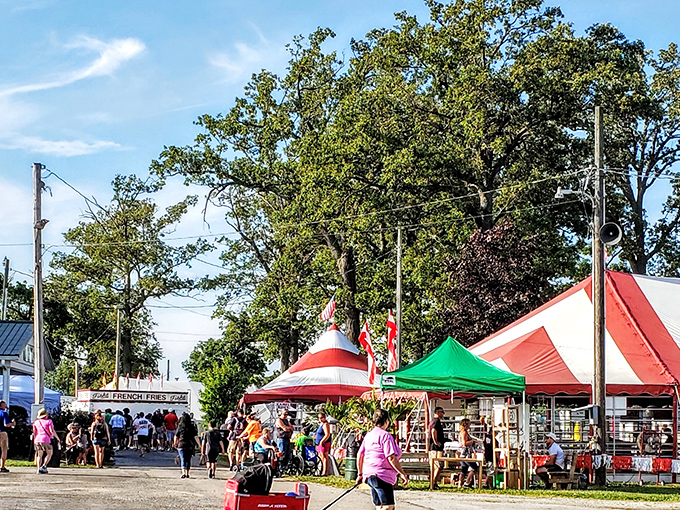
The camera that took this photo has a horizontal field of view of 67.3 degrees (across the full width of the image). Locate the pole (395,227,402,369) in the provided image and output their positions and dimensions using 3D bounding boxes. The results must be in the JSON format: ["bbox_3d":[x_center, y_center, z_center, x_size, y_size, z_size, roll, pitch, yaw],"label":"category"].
[{"bbox_3d":[2.520,3.597,22.000,0.220,9.600,0.220,0,-9,0],"label":"pole"}]

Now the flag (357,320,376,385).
[{"bbox_3d":[0.752,2.768,14.500,0.500,1.750,0.250,-2,-10,11],"label":"flag"}]

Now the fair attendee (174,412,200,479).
[{"bbox_3d":[-3.852,4.812,12.900,0.560,1.660,0.420,3,-9,-17],"label":"fair attendee"}]

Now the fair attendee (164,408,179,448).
[{"bbox_3d":[-7.193,7.462,21.800,0.560,1.760,0.380,2,-9,-14],"label":"fair attendee"}]

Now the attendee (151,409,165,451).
[{"bbox_3d":[-7.862,7.530,22.000,0.560,1.750,0.380,1,-9,-9],"label":"attendee"}]

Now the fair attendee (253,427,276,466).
[{"bbox_3d":[-1.913,5.027,13.200,0.720,1.170,0.550,-2,-9,12],"label":"fair attendee"}]

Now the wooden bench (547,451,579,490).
[{"bbox_3d":[4.716,4.557,10.800,0.720,0.860,1.300,-2,-10,11],"label":"wooden bench"}]

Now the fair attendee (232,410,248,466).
[{"bbox_3d":[-2.918,5.383,14.900,0.550,1.740,0.500,3,-10,-20],"label":"fair attendee"}]

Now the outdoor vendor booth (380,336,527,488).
[{"bbox_3d":[2.692,3.708,12.500,3.000,3.200,3.000,-2,-9,11],"label":"outdoor vendor booth"}]

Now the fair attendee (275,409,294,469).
[{"bbox_3d":[-1.456,4.907,13.400,0.430,1.740,0.530,-7,-12,36],"label":"fair attendee"}]

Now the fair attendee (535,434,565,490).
[{"bbox_3d":[4.564,4.488,11.100,0.680,1.210,0.500,-1,-9,9],"label":"fair attendee"}]

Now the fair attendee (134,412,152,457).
[{"bbox_3d":[-7.541,6.889,19.600,0.600,1.730,0.500,2,-10,-14],"label":"fair attendee"}]

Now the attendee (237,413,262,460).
[{"bbox_3d":[-2.516,5.144,14.200,0.680,1.560,0.550,2,-10,-14],"label":"attendee"}]

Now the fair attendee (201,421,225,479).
[{"bbox_3d":[-3.221,4.913,12.900,0.540,1.460,0.400,2,-9,-14],"label":"fair attendee"}]

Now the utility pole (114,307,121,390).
[{"bbox_3d":[-14.793,7.490,34.000,0.280,8.200,0.280,3,-10,-17],"label":"utility pole"}]

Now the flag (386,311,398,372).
[{"bbox_3d":[1.536,2.570,15.000,0.360,1.850,0.250,-1,-9,9],"label":"flag"}]

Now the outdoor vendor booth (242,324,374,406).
[{"bbox_3d":[-0.137,5.209,20.000,5.300,4.900,5.300,-9,-13,42],"label":"outdoor vendor booth"}]

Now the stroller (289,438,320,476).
[{"bbox_3d":[-0.911,5.274,13.300,0.680,0.970,0.950,5,-11,-30],"label":"stroller"}]

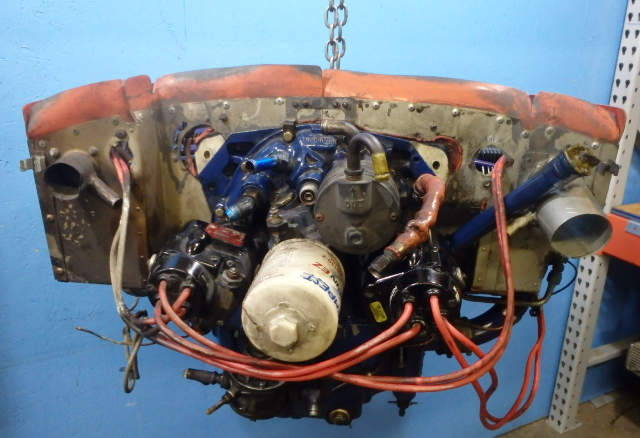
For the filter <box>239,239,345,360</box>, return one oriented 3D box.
[{"bbox_3d":[-0.026,0.086,0.534,0.095,0.095,0.112,3,24,7],"label":"filter"}]

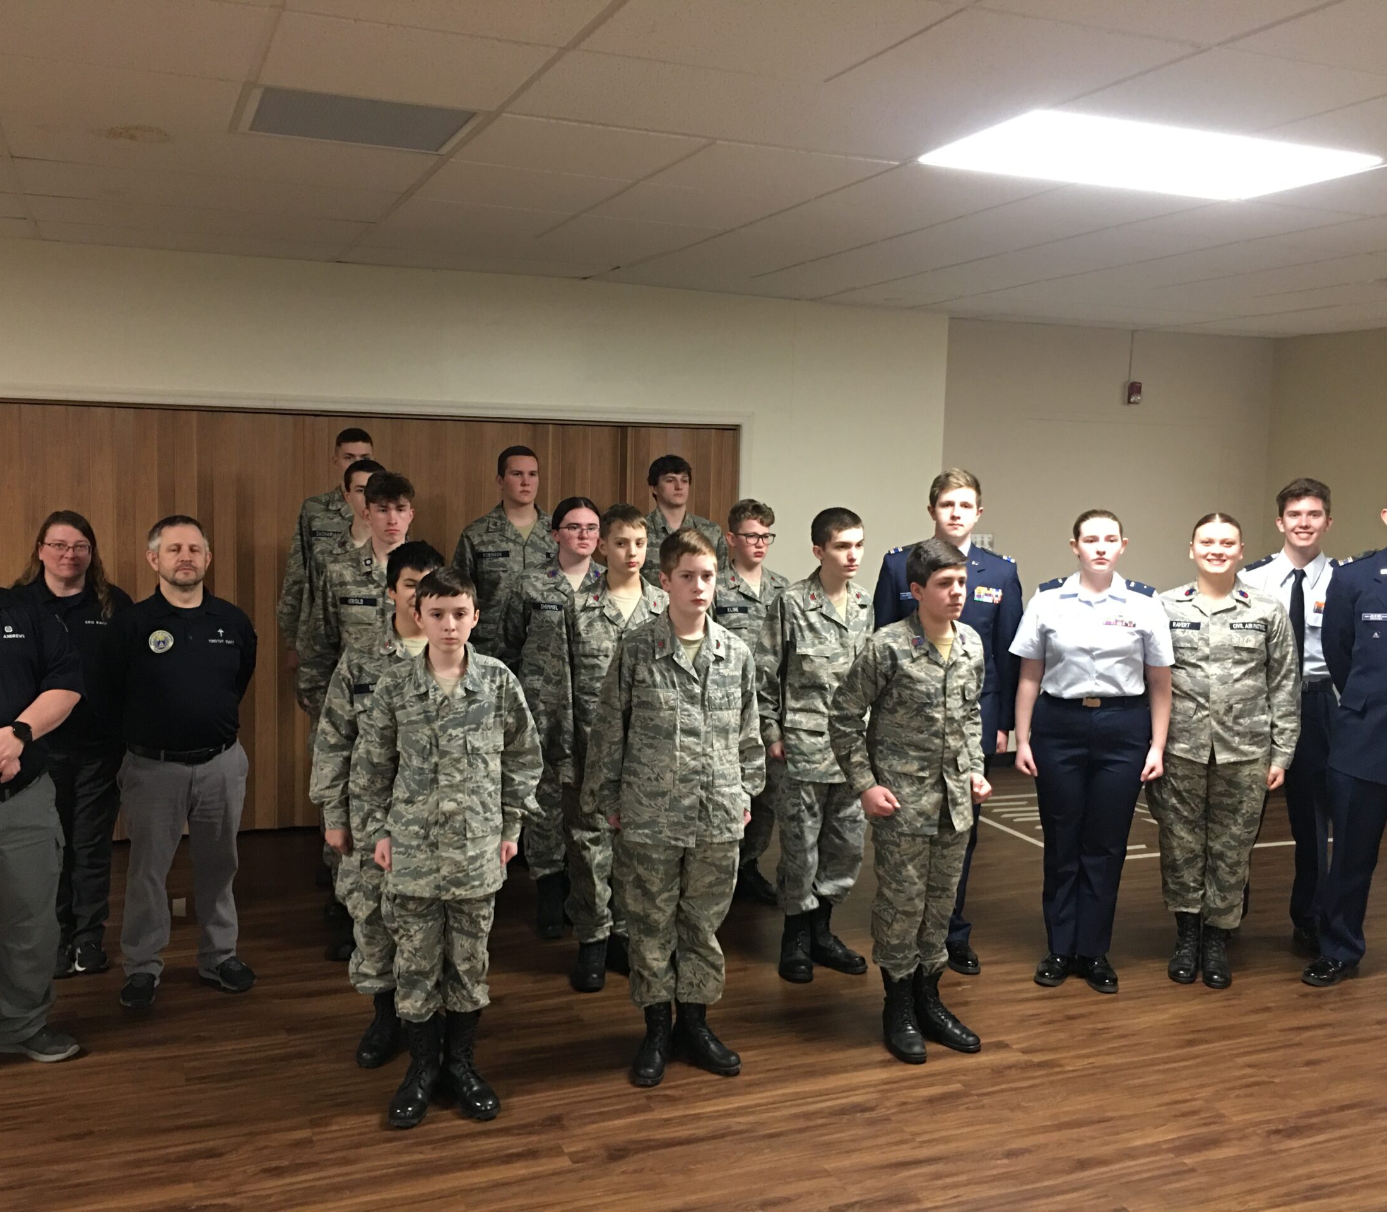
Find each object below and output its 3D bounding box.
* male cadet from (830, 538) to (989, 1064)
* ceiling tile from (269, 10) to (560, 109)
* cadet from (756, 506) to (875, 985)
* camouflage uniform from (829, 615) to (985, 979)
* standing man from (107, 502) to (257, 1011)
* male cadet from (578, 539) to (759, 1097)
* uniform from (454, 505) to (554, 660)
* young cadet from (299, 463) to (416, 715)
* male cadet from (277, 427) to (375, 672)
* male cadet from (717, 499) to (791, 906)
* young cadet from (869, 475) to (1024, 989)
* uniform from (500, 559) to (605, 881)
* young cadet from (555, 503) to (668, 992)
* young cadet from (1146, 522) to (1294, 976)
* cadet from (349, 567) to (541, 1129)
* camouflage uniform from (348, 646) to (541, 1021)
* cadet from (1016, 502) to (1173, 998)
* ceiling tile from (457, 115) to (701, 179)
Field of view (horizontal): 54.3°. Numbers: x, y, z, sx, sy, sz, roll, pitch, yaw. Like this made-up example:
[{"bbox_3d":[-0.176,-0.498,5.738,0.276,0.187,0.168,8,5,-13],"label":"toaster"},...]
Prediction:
[{"bbox_3d":[0.690,0.584,4.143,0.500,1.569,0.360,-2,7,-29],"label":"male cadet"},{"bbox_3d":[-0.676,-1.246,3.106,0.605,0.020,0.605,-1,6,-22],"label":"ceiling tile"},{"bbox_3d":[0.452,0.479,4.842,0.480,1.655,0.360,-2,7,-30],"label":"cadet"},{"bbox_3d":[0.694,0.599,4.205,0.500,1.165,0.380,-2,7,-30],"label":"camouflage uniform"},{"bbox_3d":[-1.696,0.495,4.496,0.490,1.600,0.380,-1,6,-24],"label":"standing man"},{"bbox_3d":[-0.040,0.576,3.951,0.500,1.597,0.320,-1,6,-19],"label":"male cadet"},{"bbox_3d":[-0.782,0.262,5.834,0.520,1.416,0.320,-1,6,-21],"label":"uniform"},{"bbox_3d":[-1.122,0.381,4.949,0.530,1.738,0.340,-2,7,-23],"label":"young cadet"},{"bbox_3d":[-1.449,0.205,5.762,0.550,1.905,0.350,-2,7,-23],"label":"male cadet"},{"bbox_3d":[0.223,0.387,5.557,0.480,1.646,0.330,-2,7,-23],"label":"male cadet"},{"bbox_3d":[0.894,0.411,4.887,0.530,1.800,0.340,2,6,3],"label":"young cadet"},{"bbox_3d":[-0.472,0.444,5.194,0.480,1.255,0.320,-1,6,-25],"label":"uniform"},{"bbox_3d":[-0.252,0.470,4.713,0.470,1.644,0.330,-2,7,-23],"label":"young cadet"},{"bbox_3d":[1.848,0.503,4.764,0.530,1.646,0.300,3,6,20],"label":"young cadet"},{"bbox_3d":[-0.697,0.638,3.761,0.510,1.495,0.330,-1,6,-17],"label":"cadet"},{"bbox_3d":[-0.686,0.632,3.724,0.530,1.060,0.300,-1,6,-18],"label":"camouflage uniform"},{"bbox_3d":[1.383,0.496,4.717,0.540,1.653,0.300,3,6,17],"label":"cadet"},{"bbox_3d":[-0.349,-1.336,3.953,0.614,0.020,0.614,-1,6,-23],"label":"ceiling tile"}]

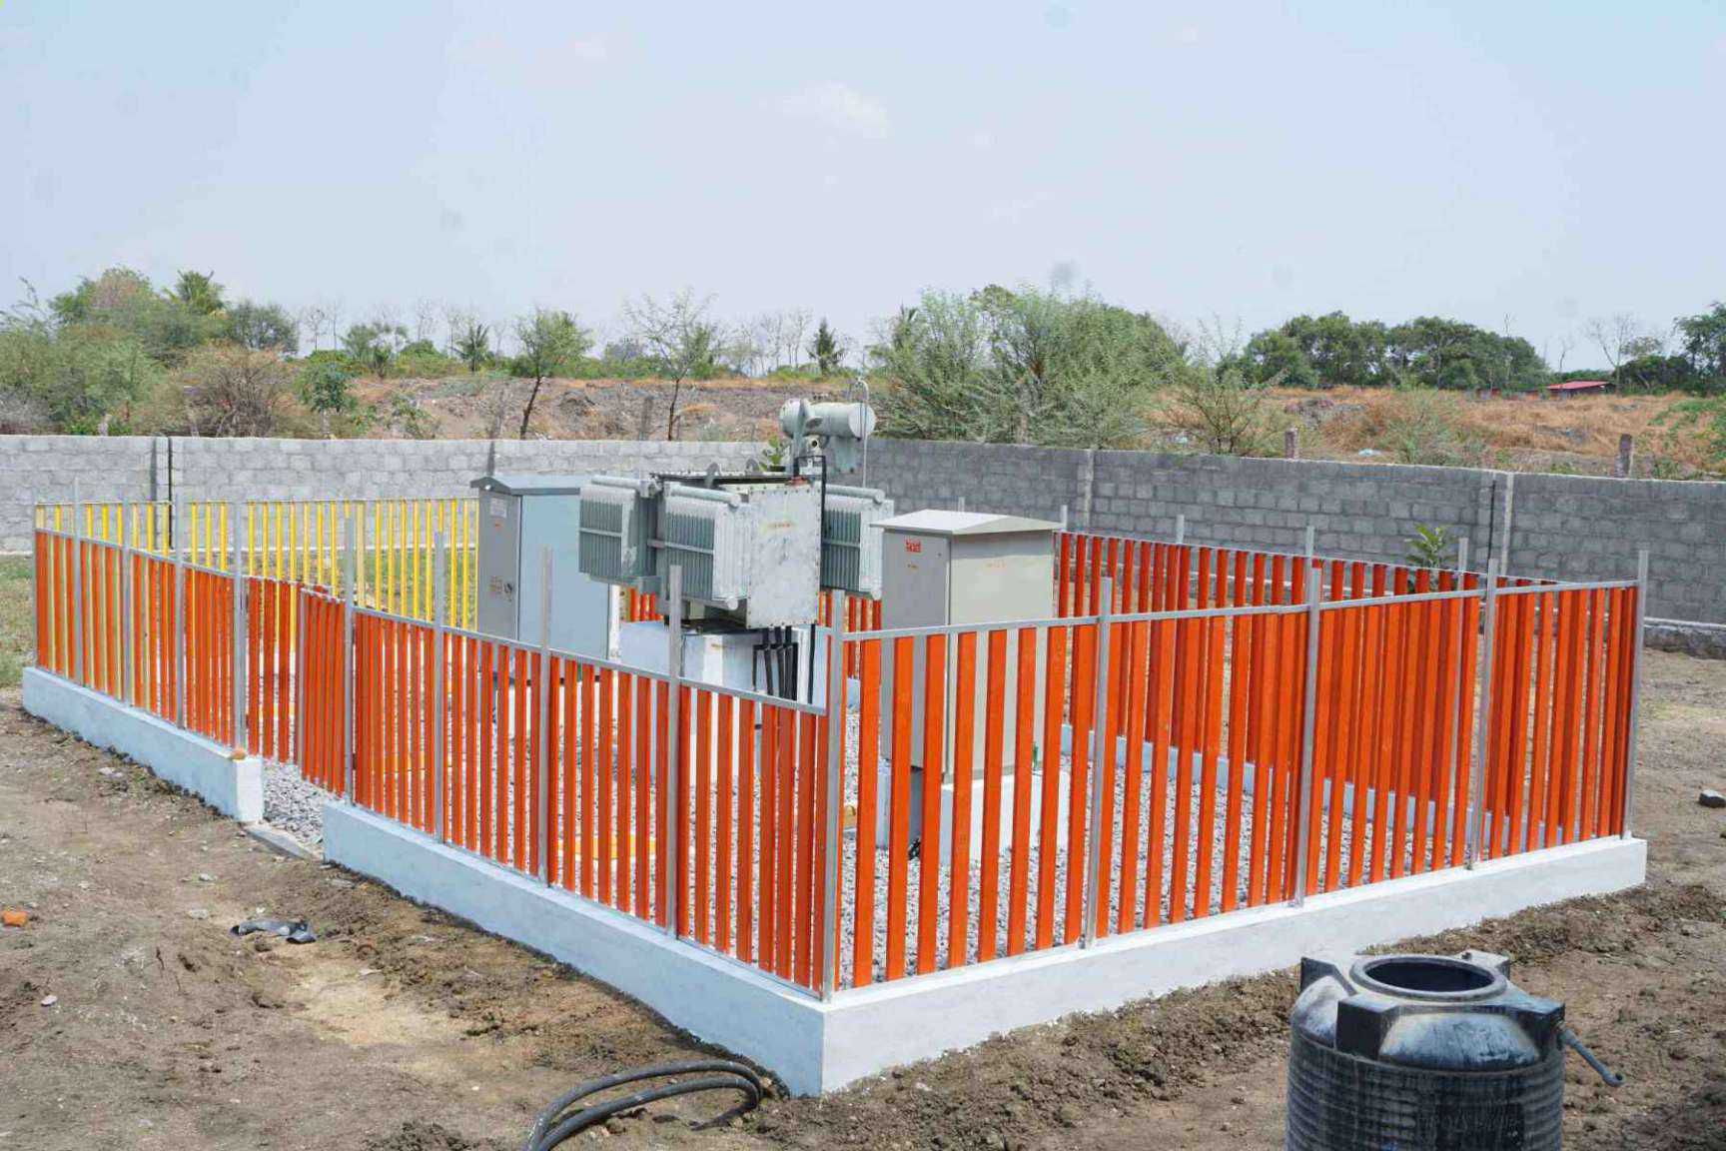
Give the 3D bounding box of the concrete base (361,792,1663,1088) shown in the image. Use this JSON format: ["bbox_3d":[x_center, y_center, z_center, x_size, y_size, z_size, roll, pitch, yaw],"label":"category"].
[{"bbox_3d":[0.629,1.480,9.993,5.380,0.325,4.268,-3,7,-37],"label":"concrete base"}]

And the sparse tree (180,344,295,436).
[{"bbox_3d":[-13.400,-3.781,40.000,2.453,2.367,2.453,1,6,0],"label":"sparse tree"}]

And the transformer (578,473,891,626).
[{"bbox_3d":[-0.869,-0.194,12.095,1.294,0.937,1.884,-2,7,-34],"label":"transformer"}]

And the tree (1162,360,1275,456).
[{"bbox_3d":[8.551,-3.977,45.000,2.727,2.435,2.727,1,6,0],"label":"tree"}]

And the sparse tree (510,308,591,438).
[{"bbox_3d":[-7.513,-4.708,45.000,1.948,3.442,1.948,1,6,0],"label":"sparse tree"}]

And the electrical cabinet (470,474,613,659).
[{"bbox_3d":[-2.288,0.003,13.427,0.738,1.487,0.669,-3,7,-38],"label":"electrical cabinet"}]

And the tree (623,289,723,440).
[{"bbox_3d":[-4.560,-4.951,45.000,2.403,3.929,2.403,1,6,0],"label":"tree"}]

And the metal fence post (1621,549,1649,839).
[{"bbox_3d":[4.109,0.630,9.935,0.045,1.550,0.045,-3,7,-38],"label":"metal fence post"}]

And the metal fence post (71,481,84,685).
[{"bbox_3d":[-5.748,0.047,13.654,0.045,1.498,0.045,-3,7,-38],"label":"metal fence post"}]

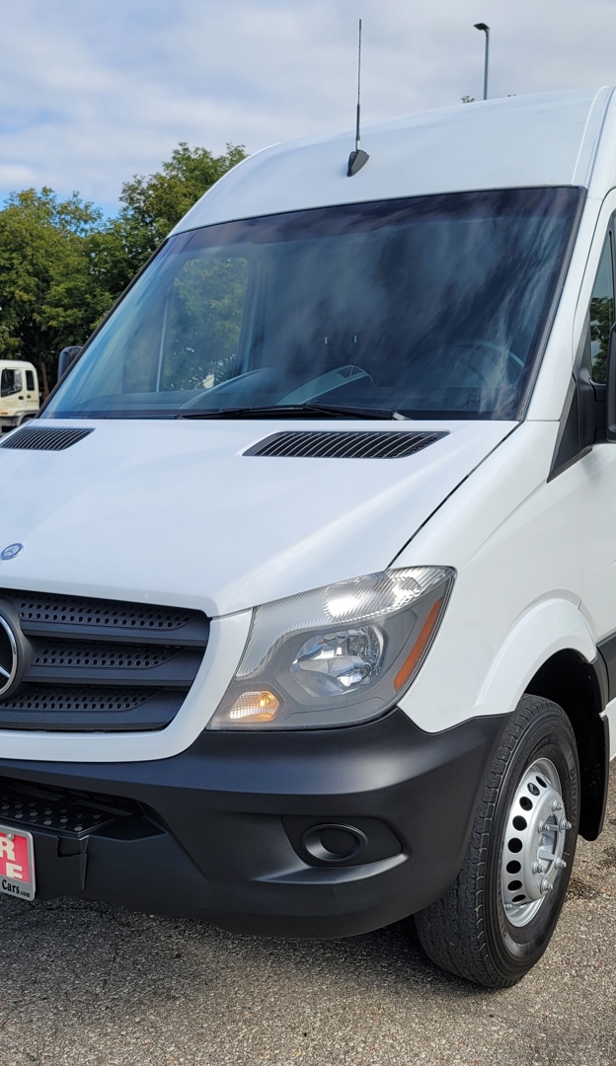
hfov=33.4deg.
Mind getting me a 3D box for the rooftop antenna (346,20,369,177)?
[{"bbox_3d":[0.177,-1.502,3.558,0.065,0.540,0.150,5,9,34],"label":"rooftop antenna"}]

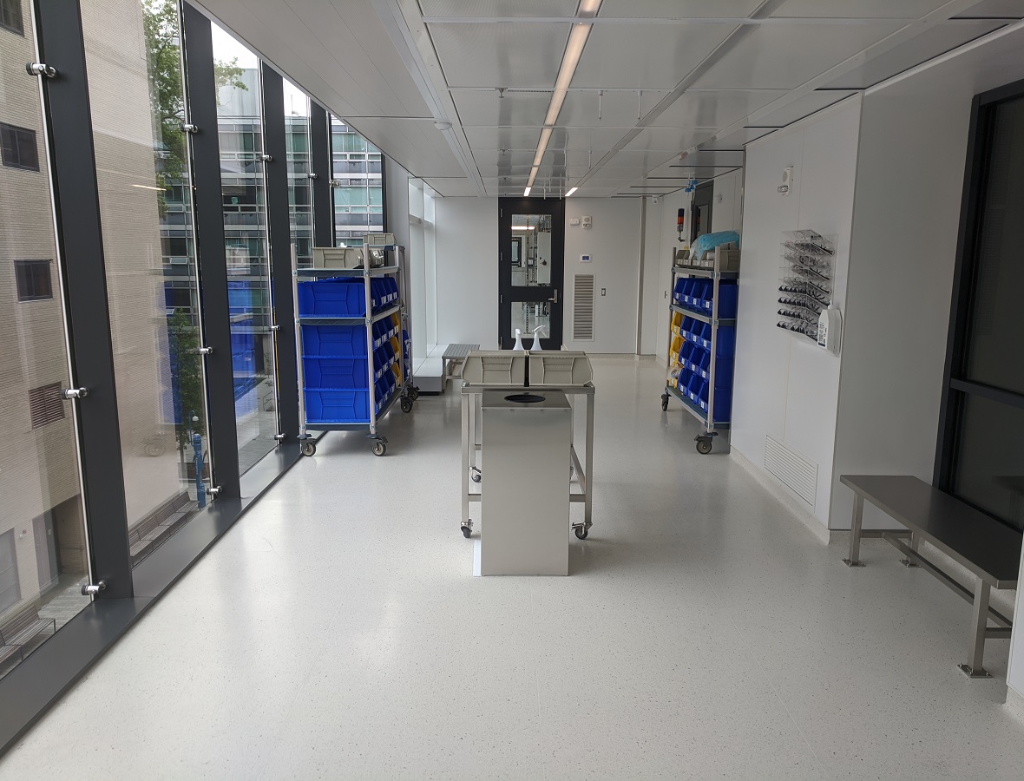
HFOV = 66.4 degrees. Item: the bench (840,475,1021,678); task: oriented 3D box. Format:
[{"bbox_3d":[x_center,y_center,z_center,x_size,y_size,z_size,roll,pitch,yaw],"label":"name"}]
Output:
[{"bbox_3d":[2.011,0.814,3.655,0.393,0.460,1.402,0,10,0],"label":"bench"}]

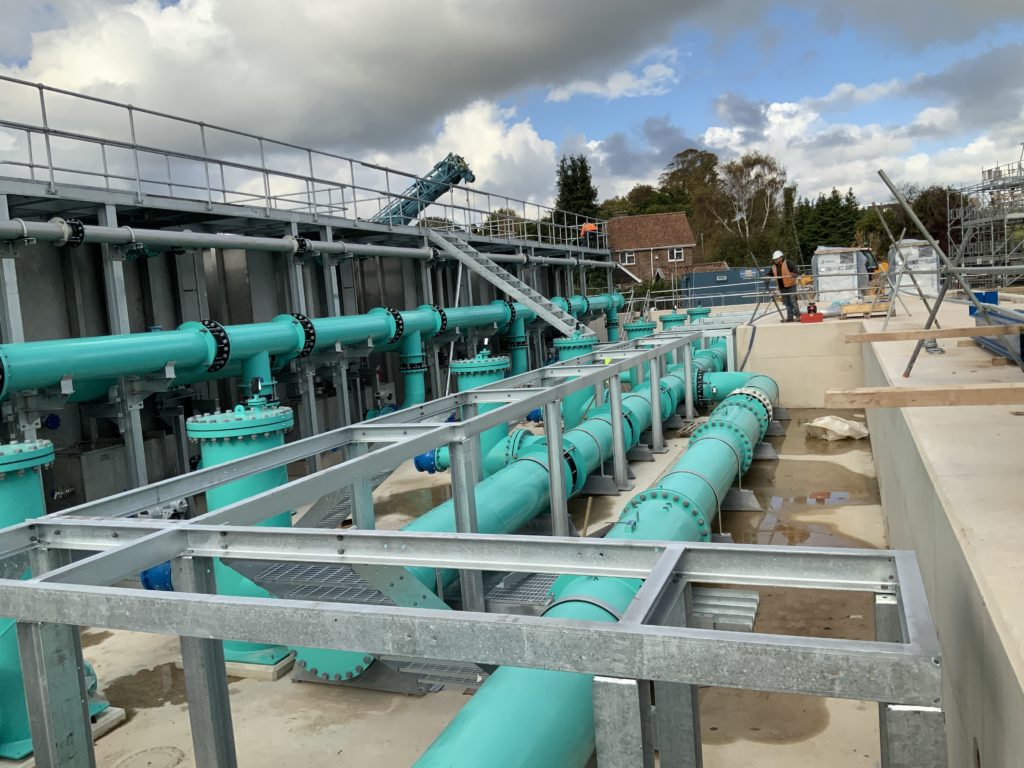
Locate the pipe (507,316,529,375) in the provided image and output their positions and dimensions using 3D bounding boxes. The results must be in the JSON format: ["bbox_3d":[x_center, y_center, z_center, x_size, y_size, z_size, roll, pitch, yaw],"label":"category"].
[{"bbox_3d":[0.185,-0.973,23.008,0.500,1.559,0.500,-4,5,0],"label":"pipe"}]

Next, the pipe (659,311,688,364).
[{"bbox_3d":[5.233,-1.253,27.348,0.910,2.080,0.910,-2,6,21],"label":"pipe"}]

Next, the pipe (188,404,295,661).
[{"bbox_3d":[-2.307,1.218,7.617,0.940,2.140,0.940,-2,6,21],"label":"pipe"}]

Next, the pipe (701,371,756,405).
[{"bbox_3d":[5.117,0.090,19.731,1.250,0.710,0.710,-2,6,21],"label":"pipe"}]

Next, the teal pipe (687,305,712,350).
[{"bbox_3d":[7.048,-1.834,32.024,0.910,2.080,0.910,-2,6,21],"label":"teal pipe"}]

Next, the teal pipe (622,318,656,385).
[{"bbox_3d":[3.470,-0.621,22.543,0.940,2.120,0.940,-2,6,21],"label":"teal pipe"}]

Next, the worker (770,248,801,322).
[{"bbox_3d":[6.772,-2.424,21.281,0.680,1.760,0.520,-1,7,34],"label":"worker"}]

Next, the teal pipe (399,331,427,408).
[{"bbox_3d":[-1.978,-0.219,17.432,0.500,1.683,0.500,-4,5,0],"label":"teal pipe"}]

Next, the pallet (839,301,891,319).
[{"bbox_3d":[8.679,-1.832,20.971,1.200,0.400,1.000,-2,6,21],"label":"pallet"}]

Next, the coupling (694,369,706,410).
[{"bbox_3d":[4.447,0.114,19.994,0.170,0.910,0.910,-2,6,21],"label":"coupling"}]

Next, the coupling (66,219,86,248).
[{"bbox_3d":[-4.916,-1.704,9.690,0.320,0.320,0.200,-2,6,21],"label":"coupling"}]

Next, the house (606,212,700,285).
[{"bbox_3d":[11.131,-9.908,70.750,6.900,7.900,8.000,-4,5,5],"label":"house"}]

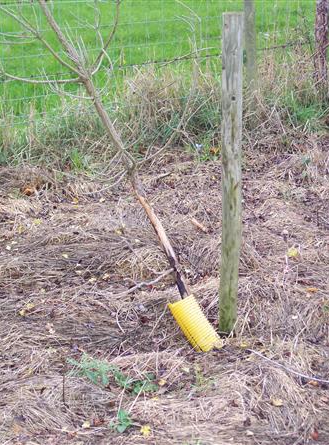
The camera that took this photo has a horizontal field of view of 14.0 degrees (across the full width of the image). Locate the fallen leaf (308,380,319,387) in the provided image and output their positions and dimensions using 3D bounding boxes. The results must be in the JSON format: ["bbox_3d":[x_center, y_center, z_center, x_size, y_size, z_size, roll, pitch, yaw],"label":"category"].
[{"bbox_3d":[0.530,0.572,4.748,0.035,0.011,0.030,0,15,0],"label":"fallen leaf"}]

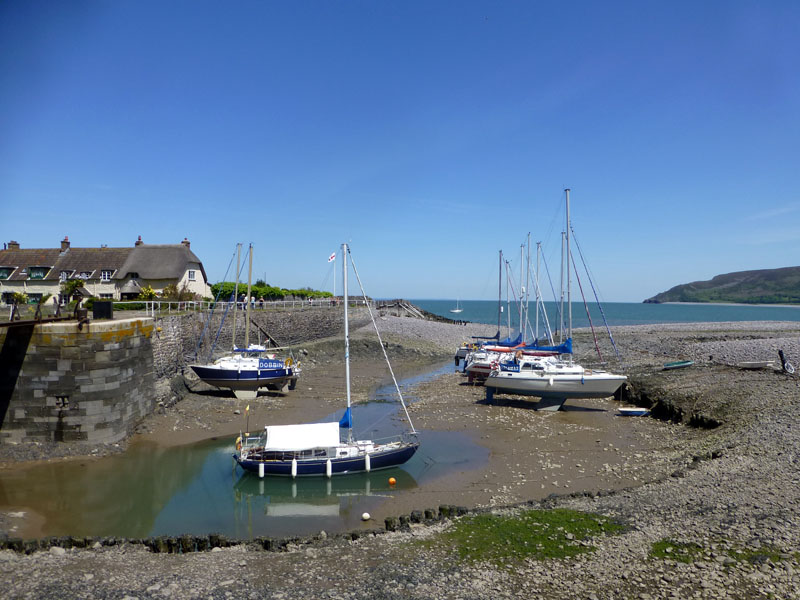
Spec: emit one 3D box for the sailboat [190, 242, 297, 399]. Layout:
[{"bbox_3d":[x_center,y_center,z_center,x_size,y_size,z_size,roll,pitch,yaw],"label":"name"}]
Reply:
[{"bbox_3d":[-11.276,1.486,40.200,7.608,11.162,2.600,1,0,-5],"label":"sailboat"}]

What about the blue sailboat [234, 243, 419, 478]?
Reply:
[{"bbox_3d":[-3.080,2.569,24.200,7.920,10.154,2.450,1,0,-9],"label":"blue sailboat"}]

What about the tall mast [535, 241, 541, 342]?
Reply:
[{"bbox_3d":[11.361,-0.492,45.500,0.180,8.778,0.180,1,0,13],"label":"tall mast"}]

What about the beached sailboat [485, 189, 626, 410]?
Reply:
[{"bbox_3d":[10.473,-0.114,37.700,9.239,14.929,3.000,1,0,13],"label":"beached sailboat"}]

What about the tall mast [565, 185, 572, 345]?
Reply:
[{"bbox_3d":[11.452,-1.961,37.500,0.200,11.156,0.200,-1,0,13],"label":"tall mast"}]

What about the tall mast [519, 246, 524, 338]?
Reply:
[{"bbox_3d":[11.075,-0.592,50.500,0.180,8.923,0.180,1,0,13],"label":"tall mast"}]

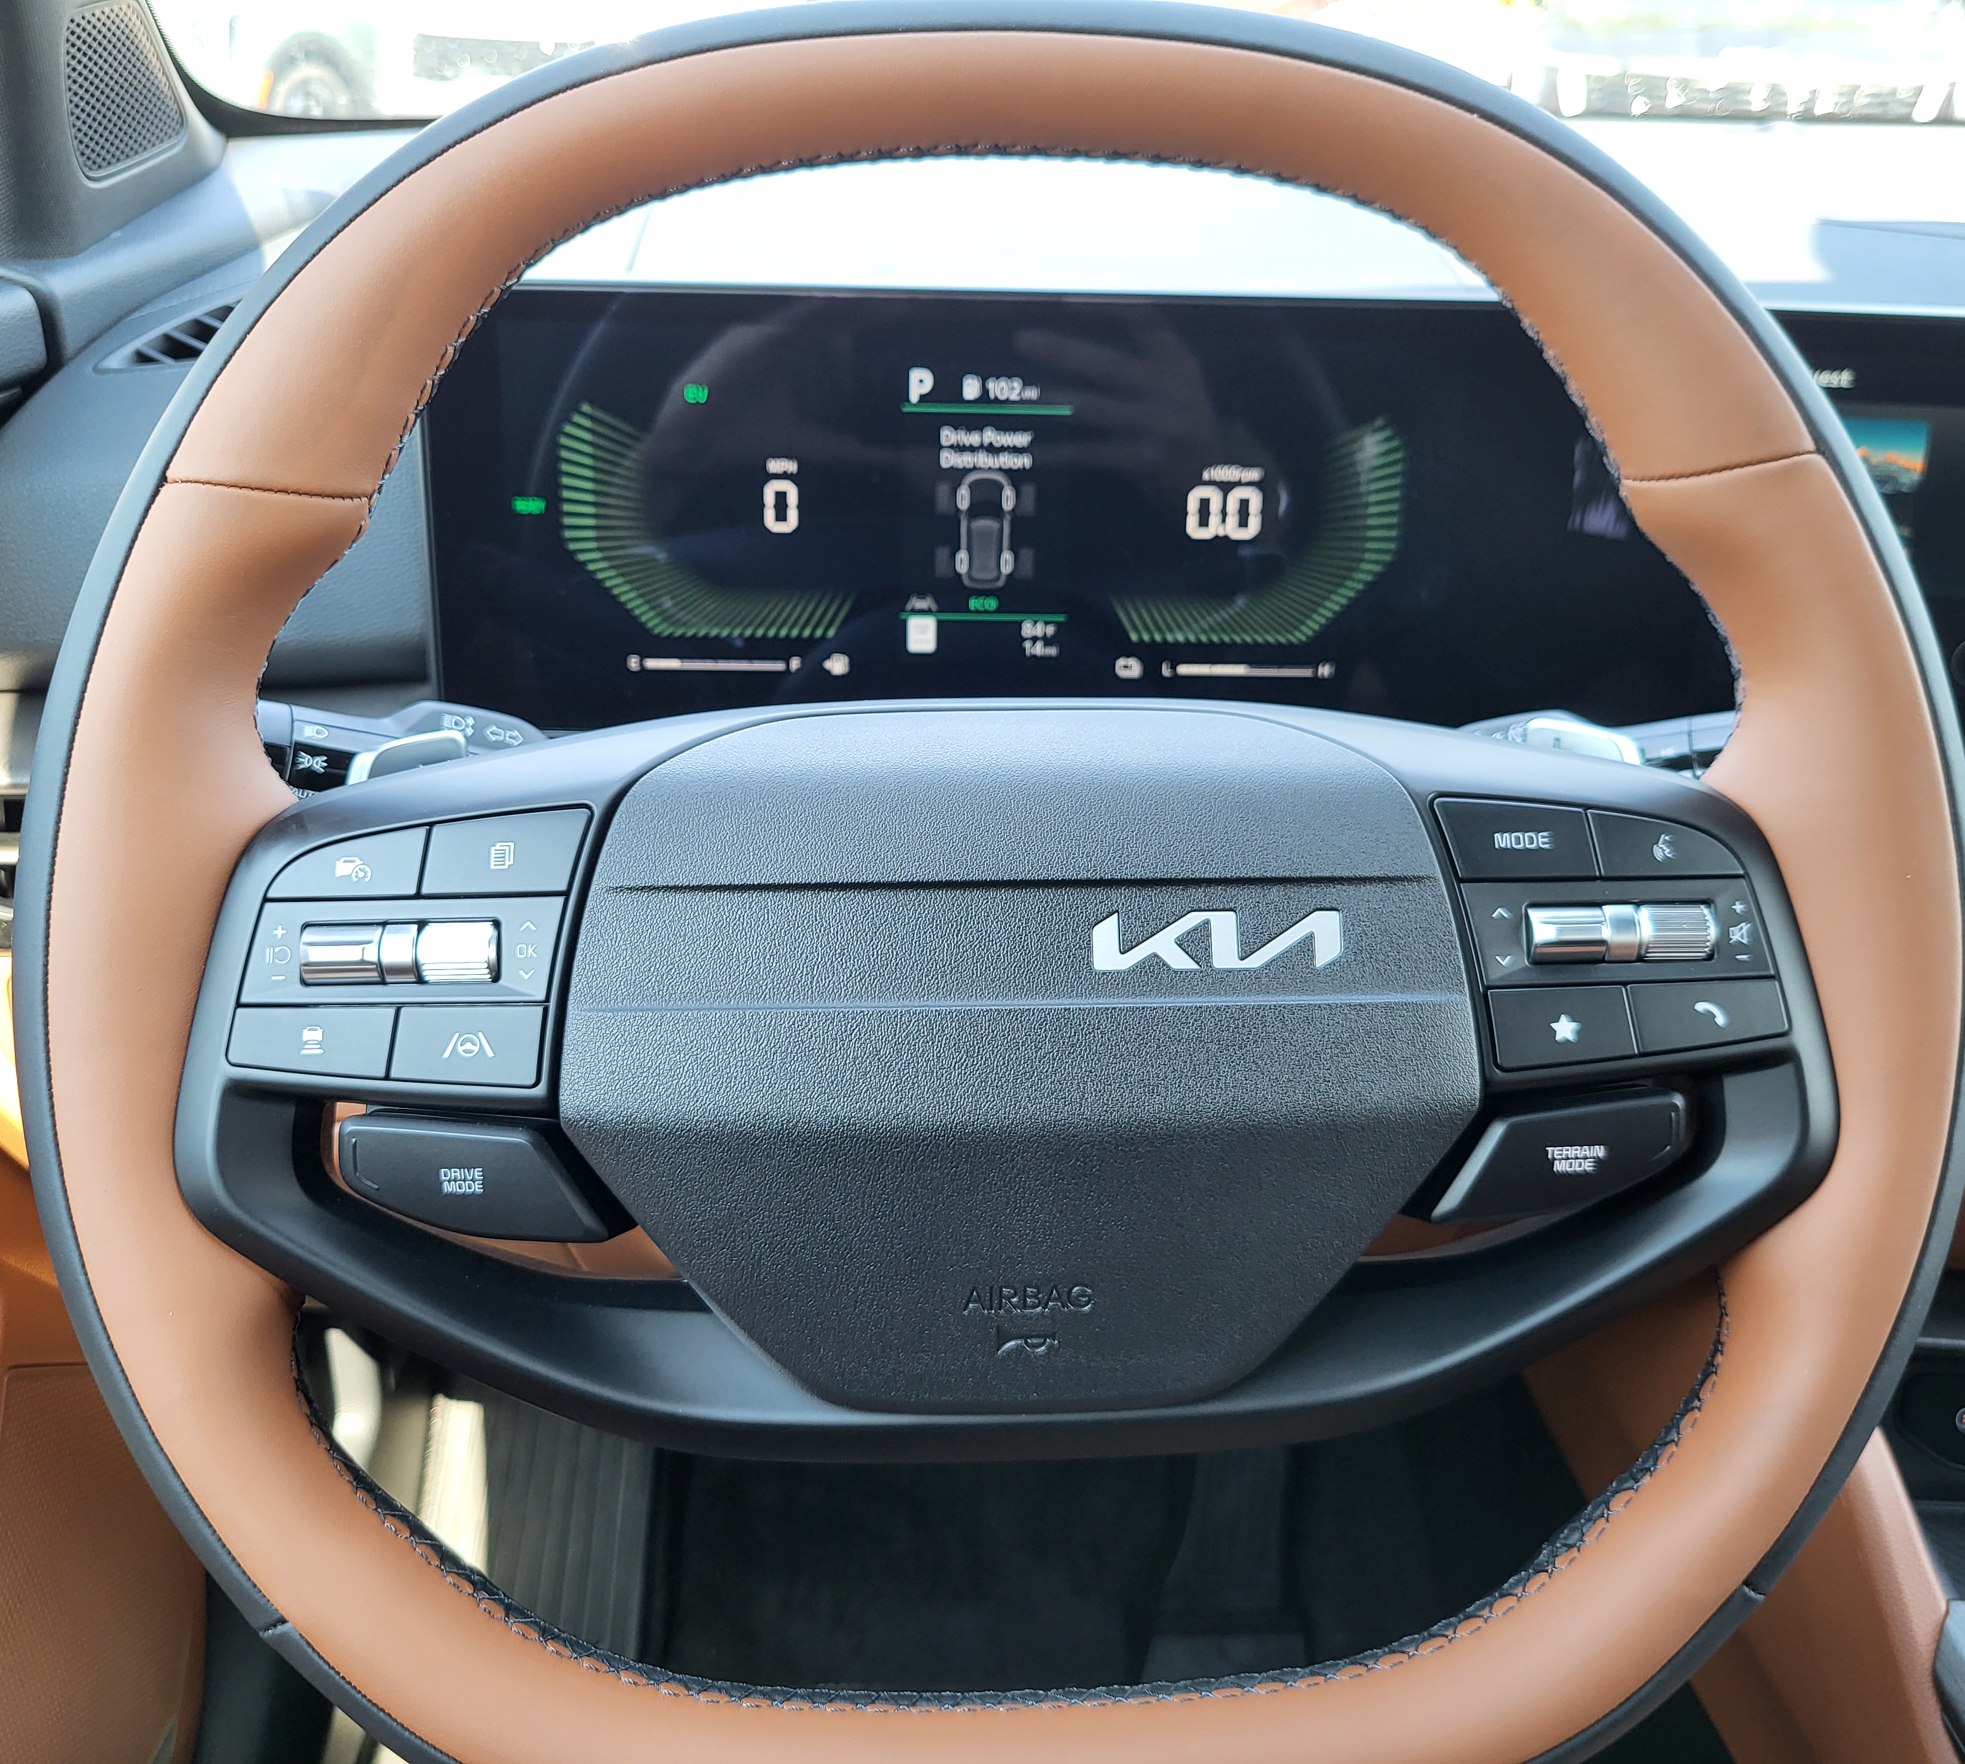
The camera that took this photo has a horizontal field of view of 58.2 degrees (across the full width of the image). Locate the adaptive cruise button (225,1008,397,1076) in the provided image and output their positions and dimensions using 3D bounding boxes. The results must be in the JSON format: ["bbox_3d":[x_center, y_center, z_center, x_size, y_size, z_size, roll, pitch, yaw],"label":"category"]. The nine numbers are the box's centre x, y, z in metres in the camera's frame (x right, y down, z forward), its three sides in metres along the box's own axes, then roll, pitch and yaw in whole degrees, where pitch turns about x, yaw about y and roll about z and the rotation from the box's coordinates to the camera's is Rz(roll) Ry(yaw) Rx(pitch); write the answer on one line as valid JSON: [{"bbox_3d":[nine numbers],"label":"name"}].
[{"bbox_3d":[-0.131,0.031,0.345,0.029,0.012,0.007,-1,3,-2],"label":"adaptive cruise button"}]

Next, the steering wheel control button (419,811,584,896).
[{"bbox_3d":[-0.093,-0.006,0.344,0.030,0.016,0.007,-1,3,-2],"label":"steering wheel control button"}]

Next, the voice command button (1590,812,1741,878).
[{"bbox_3d":[0.136,-0.007,0.353,0.027,0.013,0.007,-1,3,-2],"label":"voice command button"}]

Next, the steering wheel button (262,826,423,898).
[{"bbox_3d":[-0.124,-0.004,0.343,0.028,0.013,0.007,-1,3,-2],"label":"steering wheel button"}]

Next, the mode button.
[{"bbox_3d":[0.106,-0.009,0.352,0.031,0.016,0.007,-1,3,-2],"label":"mode button"}]

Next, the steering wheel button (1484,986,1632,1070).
[{"bbox_3d":[0.116,0.029,0.354,0.027,0.015,0.007,-1,3,-2],"label":"steering wheel button"}]

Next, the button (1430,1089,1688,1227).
[{"bbox_3d":[0.119,0.056,0.366,0.050,0.025,0.014,-1,3,-2],"label":"button"}]

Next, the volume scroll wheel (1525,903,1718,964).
[{"bbox_3d":[0.127,0.010,0.353,0.035,0.011,0.010,-1,3,-2],"label":"volume scroll wheel"}]

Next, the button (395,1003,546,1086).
[{"bbox_3d":[-0.101,0.032,0.346,0.027,0.015,0.007,-1,3,-2],"label":"button"}]

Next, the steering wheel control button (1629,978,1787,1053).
[{"bbox_3d":[0.146,0.027,0.355,0.029,0.014,0.007,-1,3,-2],"label":"steering wheel control button"}]

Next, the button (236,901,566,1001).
[{"bbox_3d":[-0.112,0.013,0.344,0.058,0.018,0.010,-1,3,-2],"label":"button"}]

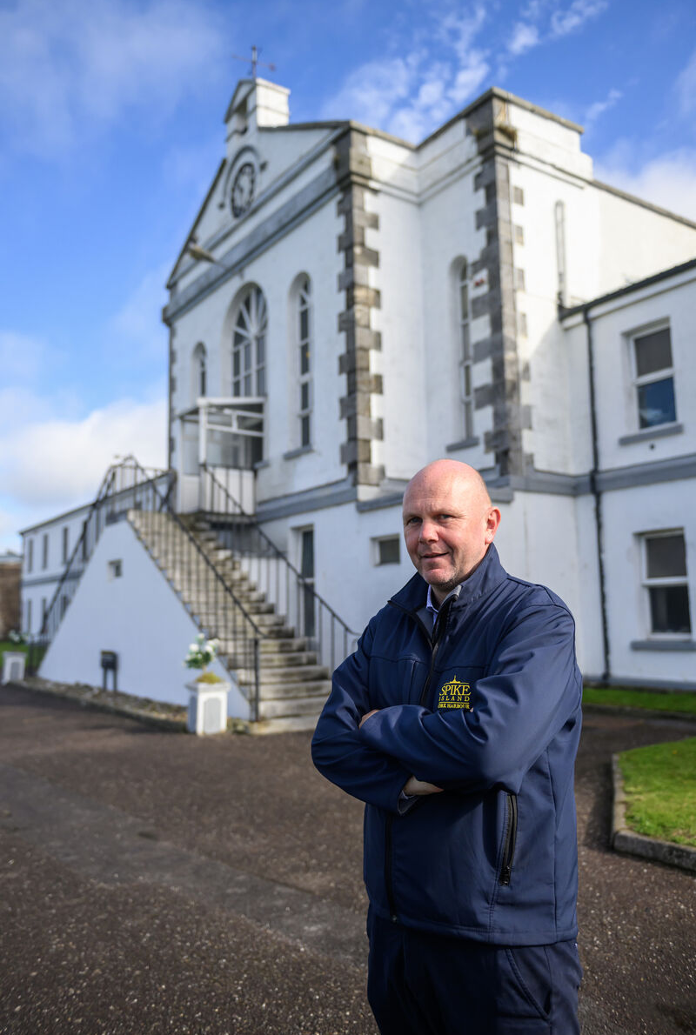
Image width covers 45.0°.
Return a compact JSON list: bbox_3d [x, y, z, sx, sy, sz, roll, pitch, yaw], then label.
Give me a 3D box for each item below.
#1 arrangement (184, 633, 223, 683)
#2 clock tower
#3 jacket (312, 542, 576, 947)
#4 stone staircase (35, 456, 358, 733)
[{"bbox_3d":[-1.835,1.780,10.653,0.482,0.639,0.492,-1,-7,0],"label":"arrangement"},{"bbox_3d":[-2.081,-9.029,18.984,0.836,1.591,1.632,4,-8,-34],"label":"clock tower"},{"bbox_3d":[0.190,0.412,1.590,0.400,0.740,0.560,5,-9,-41],"label":"jacket"},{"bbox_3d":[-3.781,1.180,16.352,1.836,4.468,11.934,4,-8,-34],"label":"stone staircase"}]

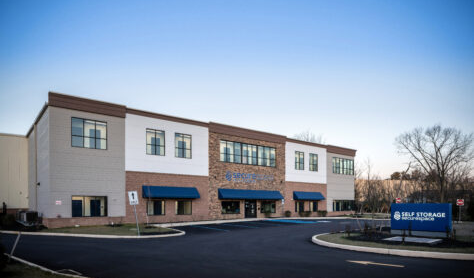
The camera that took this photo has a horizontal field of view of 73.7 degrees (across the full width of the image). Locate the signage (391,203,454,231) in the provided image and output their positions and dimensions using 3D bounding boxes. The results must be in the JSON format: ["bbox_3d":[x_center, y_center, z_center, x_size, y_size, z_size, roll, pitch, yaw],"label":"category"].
[{"bbox_3d":[10.550,4.460,18.200,3.000,1.500,0.550,-8,-11,43],"label":"signage"}]

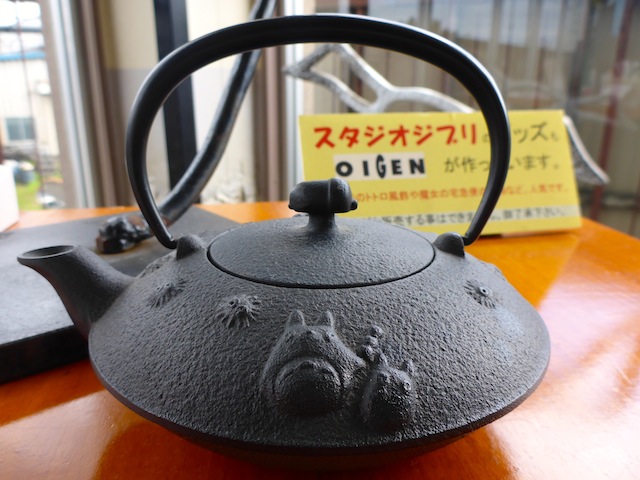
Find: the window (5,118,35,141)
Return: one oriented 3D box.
[{"bbox_3d":[-11.609,-4.308,20.000,1.180,0.920,0.100,0,17,0],"label":"window"}]

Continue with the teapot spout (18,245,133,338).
[{"bbox_3d":[-0.098,0.024,0.213,0.047,0.046,0.029,-1,17,-1],"label":"teapot spout"}]

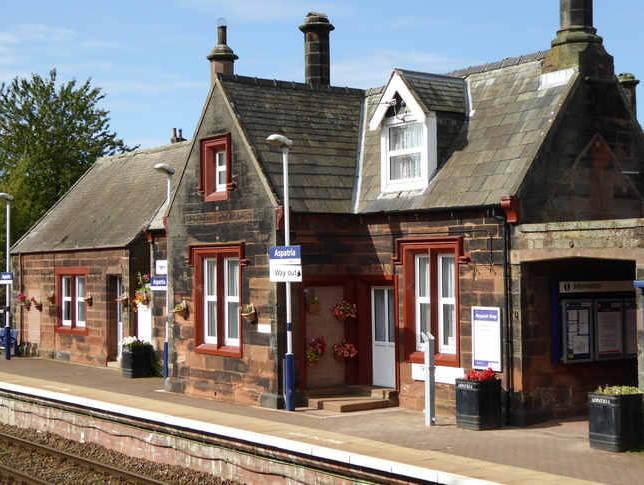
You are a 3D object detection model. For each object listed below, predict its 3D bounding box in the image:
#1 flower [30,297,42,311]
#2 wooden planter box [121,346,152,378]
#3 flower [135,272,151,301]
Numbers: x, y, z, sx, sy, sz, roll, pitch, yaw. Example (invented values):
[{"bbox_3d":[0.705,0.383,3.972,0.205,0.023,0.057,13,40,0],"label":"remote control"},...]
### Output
[{"bbox_3d":[-9.244,1.987,34.331,0.270,0.400,0.300,1,-2,-38],"label":"flower"},{"bbox_3d":[-4.857,3.112,27.804,0.580,0.820,0.580,1,-2,-38],"label":"wooden planter box"},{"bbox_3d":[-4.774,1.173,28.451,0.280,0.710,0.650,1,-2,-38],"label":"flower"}]

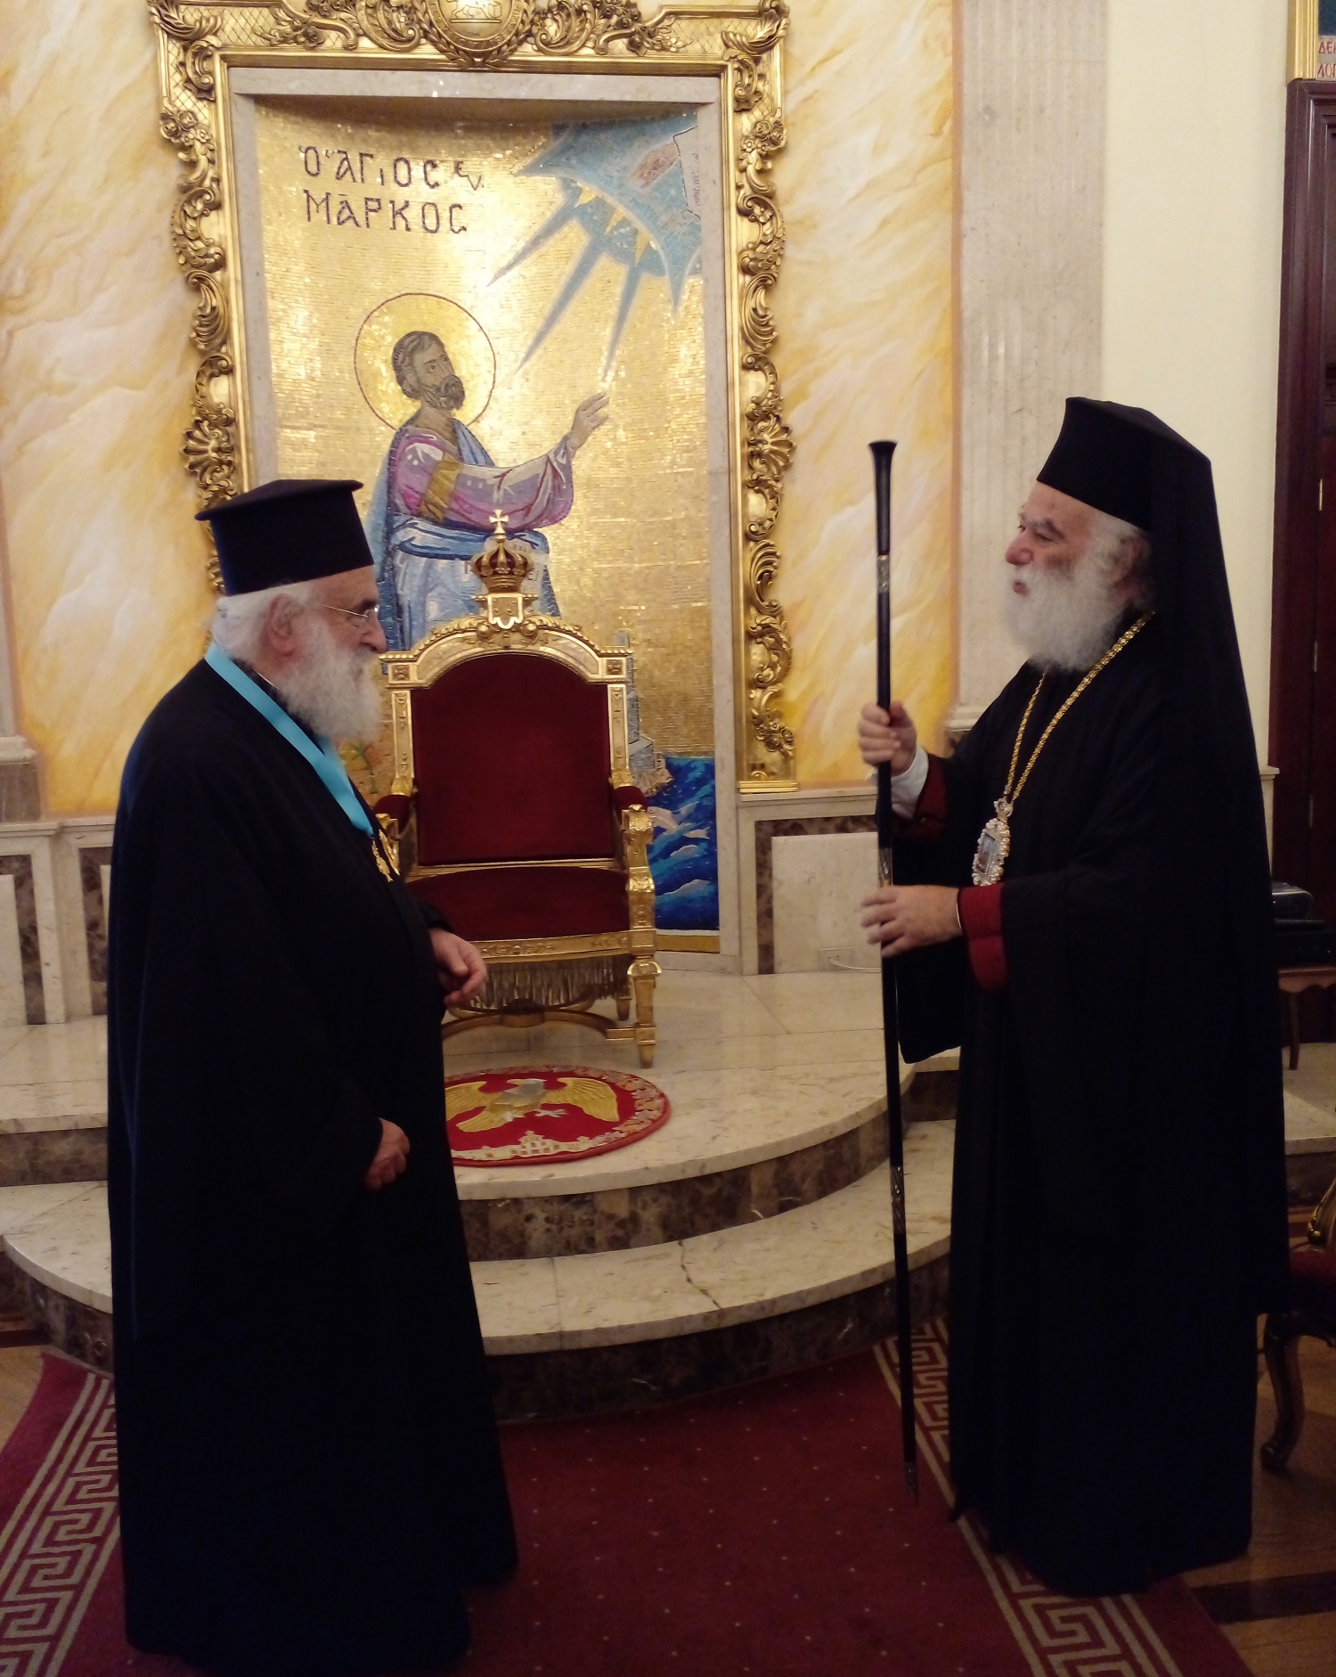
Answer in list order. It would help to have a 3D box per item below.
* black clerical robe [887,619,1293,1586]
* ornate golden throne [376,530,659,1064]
[{"bbox_3d":[0.705,0.410,2.280,0.600,1.500,0.620,-3,7,-10],"label":"black clerical robe"},{"bbox_3d":[-0.465,-0.180,4.060,0.760,1.580,0.670,-2,7,-6],"label":"ornate golden throne"}]

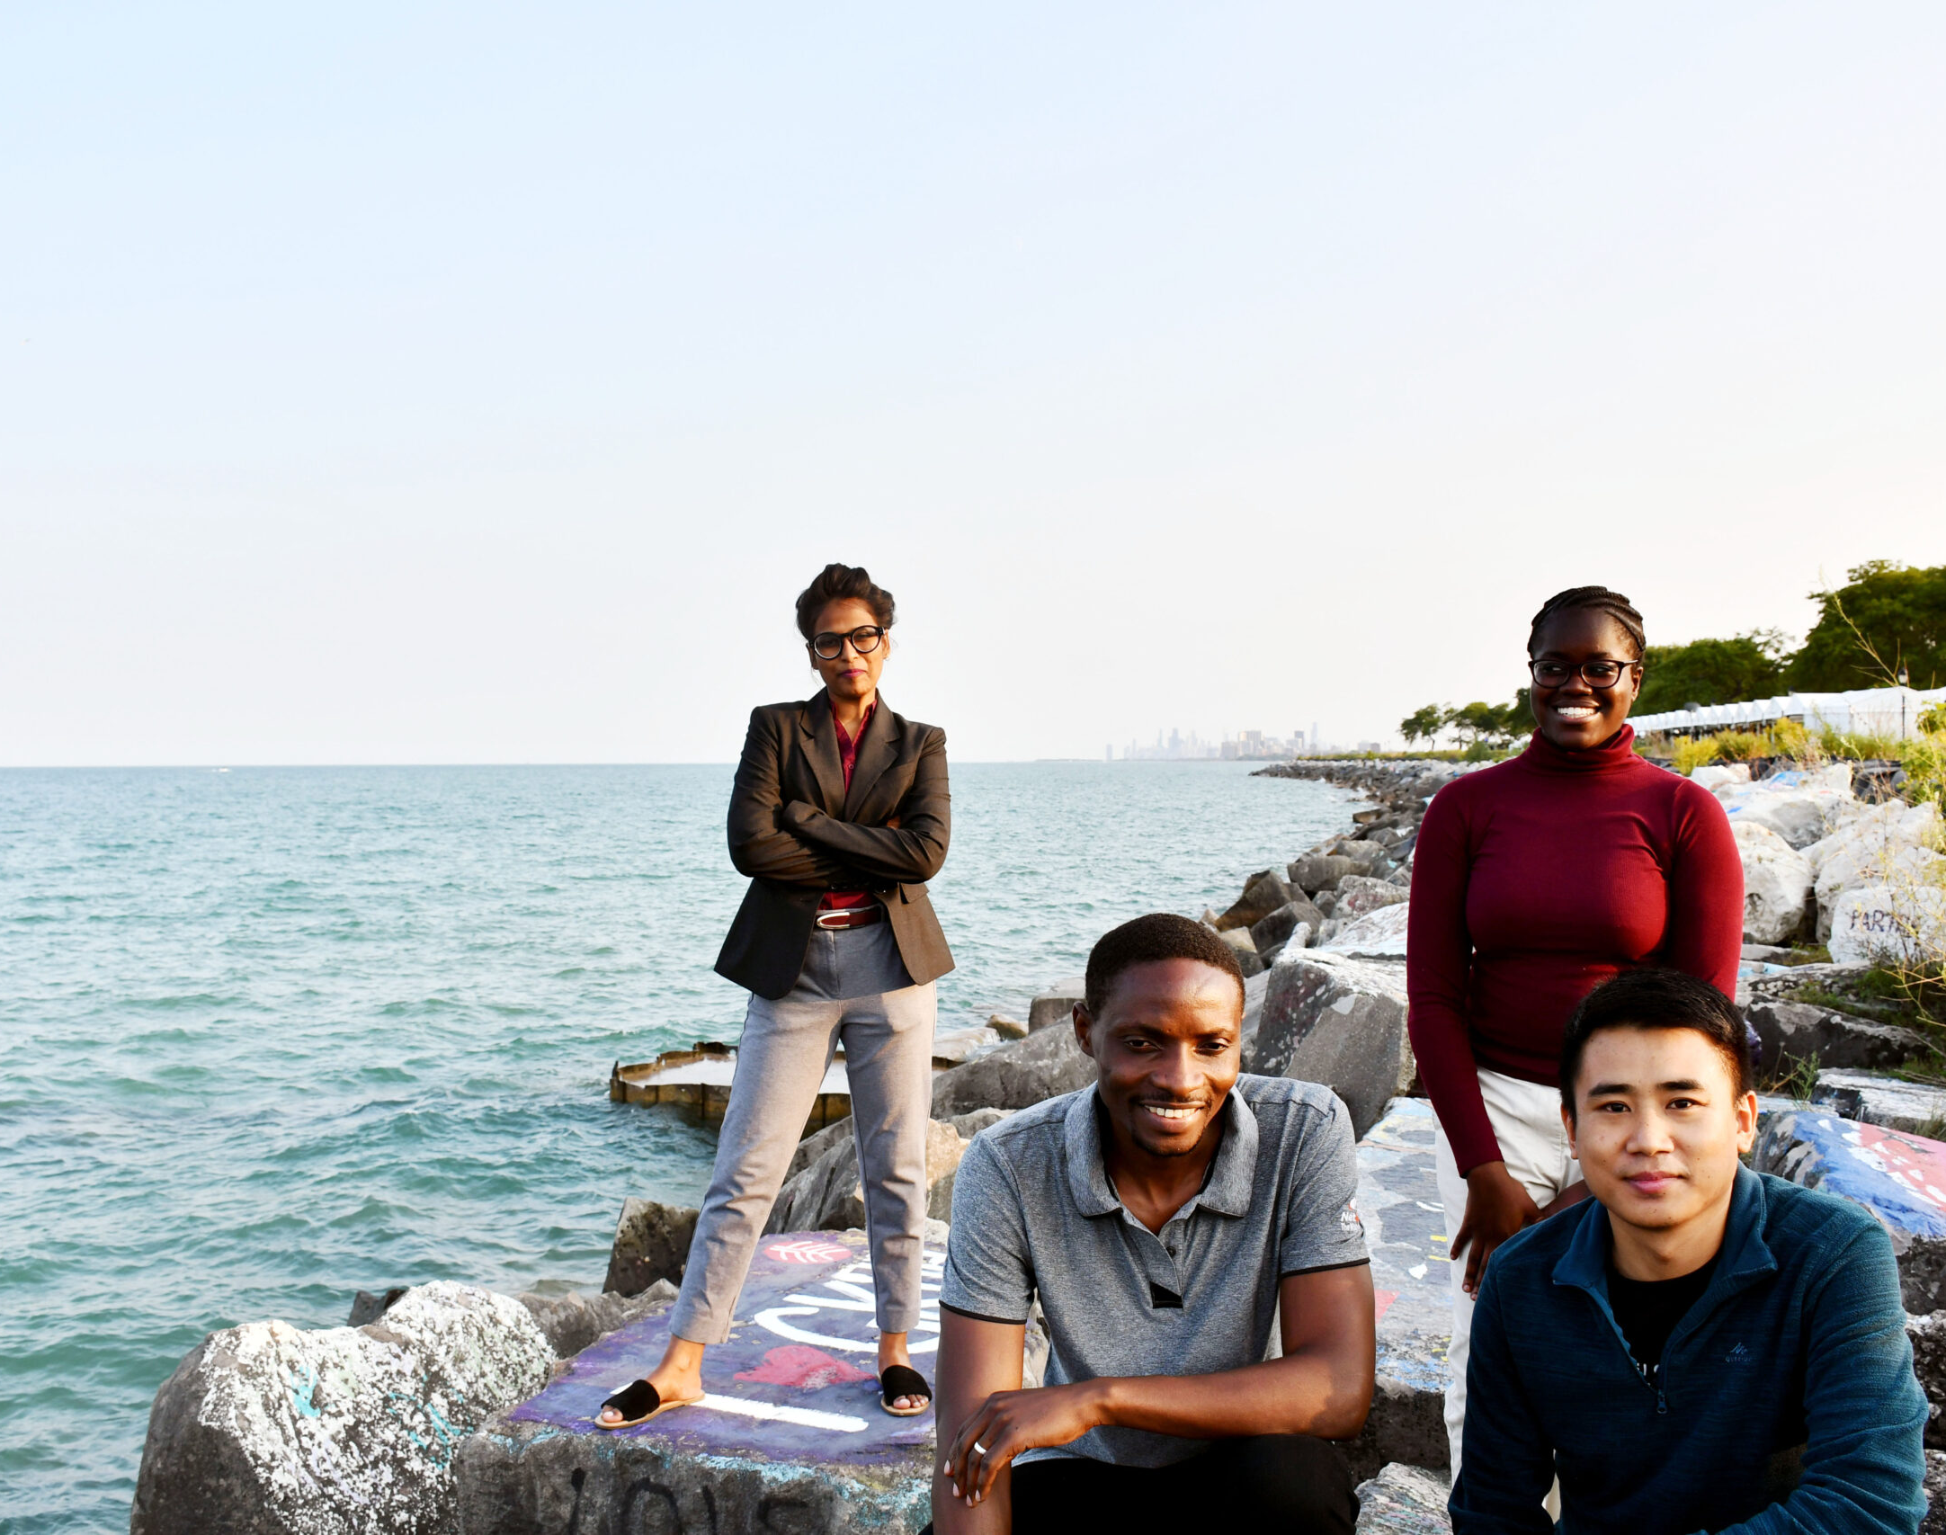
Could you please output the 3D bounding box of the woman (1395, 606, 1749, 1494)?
[{"bbox_3d":[0.851,0.555,2.450,0.480,1.620,0.320,0,0,19],"label":"woman"}]

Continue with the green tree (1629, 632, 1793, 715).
[{"bbox_3d":[63.835,-7.260,150.000,14.000,9.500,12.000,0,0,0],"label":"green tree"}]

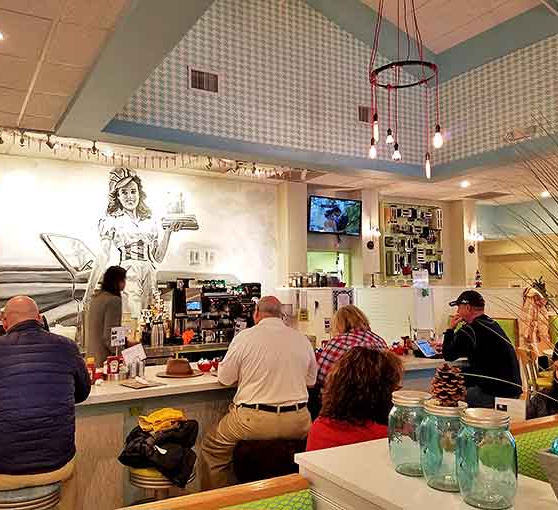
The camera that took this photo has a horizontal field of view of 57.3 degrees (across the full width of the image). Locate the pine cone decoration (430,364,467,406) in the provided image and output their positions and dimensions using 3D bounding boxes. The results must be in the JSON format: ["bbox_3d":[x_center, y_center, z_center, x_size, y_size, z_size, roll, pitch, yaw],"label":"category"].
[{"bbox_3d":[0.346,0.263,1.035,0.070,0.086,0.070,2,-4,-29],"label":"pine cone decoration"}]

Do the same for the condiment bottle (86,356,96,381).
[{"bbox_3d":[-1.120,0.685,3.043,0.060,0.160,0.060,2,-4,-29],"label":"condiment bottle"}]

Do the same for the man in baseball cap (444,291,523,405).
[{"bbox_3d":[1.640,1.013,4.143,0.780,1.380,0.580,-3,-5,41],"label":"man in baseball cap"}]

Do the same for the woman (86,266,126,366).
[{"bbox_3d":[-1.402,0.927,4.099,0.400,1.670,0.460,2,-4,-33],"label":"woman"}]

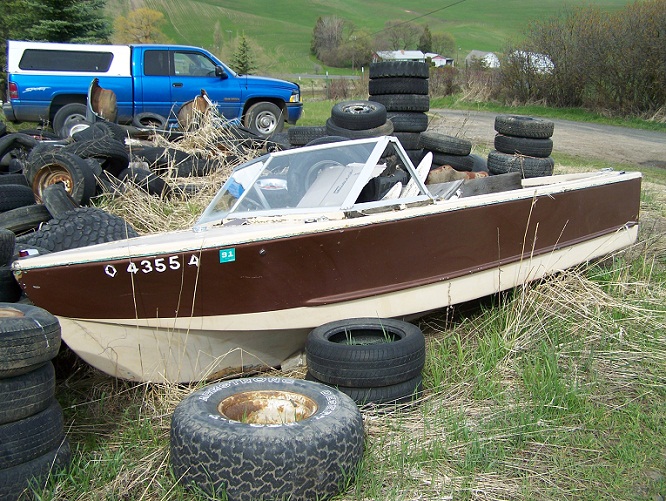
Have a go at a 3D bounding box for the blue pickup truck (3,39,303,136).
[{"bbox_3d":[-3.369,-3.141,14.607,5.700,1.920,1.980,-3,13,-12],"label":"blue pickup truck"}]

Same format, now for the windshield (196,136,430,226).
[{"bbox_3d":[-0.270,-0.448,4.959,1.070,0.450,1.620,-9,4,-41],"label":"windshield"}]

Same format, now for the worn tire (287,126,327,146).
[{"bbox_3d":[-0.215,-1.430,9.000,0.680,0.220,0.680,0,12,0],"label":"worn tire"}]

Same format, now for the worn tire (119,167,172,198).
[{"bbox_3d":[-1.860,-0.628,7.300,0.640,0.200,0.640,14,12,-3],"label":"worn tire"}]

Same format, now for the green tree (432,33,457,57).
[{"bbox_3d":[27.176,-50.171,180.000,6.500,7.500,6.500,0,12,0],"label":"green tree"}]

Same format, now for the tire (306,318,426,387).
[{"bbox_3d":[0.173,0.516,3.780,0.620,0.190,0.620,0,11,0],"label":"tire"}]

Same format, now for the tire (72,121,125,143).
[{"bbox_3d":[-2.563,-1.235,8.000,0.650,0.200,0.650,-18,-6,4],"label":"tire"}]

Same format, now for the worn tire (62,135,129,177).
[{"bbox_3d":[-2.359,-0.888,7.300,0.680,0.200,0.680,5,-21,-1],"label":"worn tire"}]

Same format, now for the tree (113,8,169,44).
[{"bbox_3d":[-10.521,-11.149,40.000,3.200,4.200,3.200,0,12,0],"label":"tree"}]

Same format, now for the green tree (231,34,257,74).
[{"bbox_3d":[-4.647,-9.969,38.000,1.500,2.600,1.500,0,12,0],"label":"green tree"}]

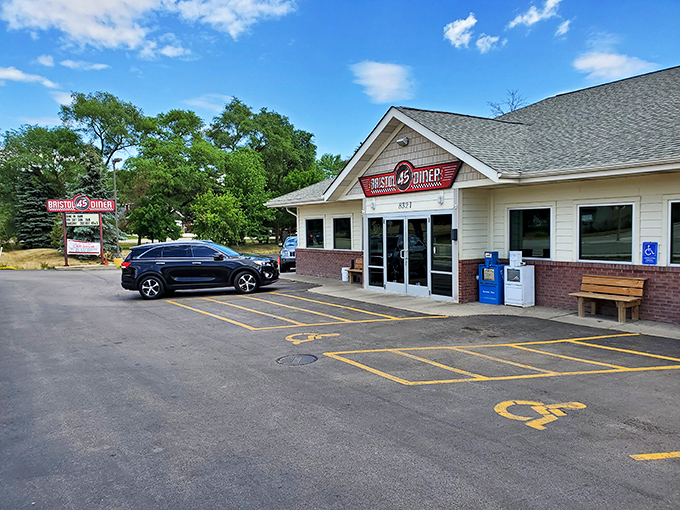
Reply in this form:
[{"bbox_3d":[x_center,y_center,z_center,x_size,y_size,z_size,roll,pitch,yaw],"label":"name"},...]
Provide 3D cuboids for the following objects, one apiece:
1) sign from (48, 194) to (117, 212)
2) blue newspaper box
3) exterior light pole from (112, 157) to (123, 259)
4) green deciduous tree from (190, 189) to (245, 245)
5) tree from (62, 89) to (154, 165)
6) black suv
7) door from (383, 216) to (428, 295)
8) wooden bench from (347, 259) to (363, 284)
[{"bbox_3d":[-15.107,-3.017,29.800,3.550,1.040,0.300,-3,4,-31],"label":"sign"},{"bbox_3d":[3.606,0.523,11.931,0.440,1.230,0.530,-3,4,-34],"label":"blue newspaper box"},{"bbox_3d":[-12.815,-2.723,29.400,0.550,5.900,0.300,1,4,37],"label":"exterior light pole"},{"bbox_3d":[-12.177,-3.535,51.167,5.300,6.120,5.300,-2,3,-13],"label":"green deciduous tree"},{"bbox_3d":[-25.498,-9.235,56.475,10.000,17.420,9.800,-3,3,-25],"label":"tree"},{"bbox_3d":[-4.150,0.360,15.800,4.760,1.690,1.910,-1,3,-2],"label":"black suv"},{"bbox_3d":[1.767,0.002,13.741,0.090,2.140,1.850,-3,4,-34],"label":"door"},{"bbox_3d":[0.775,0.570,16.336,0.660,0.770,1.220,-3,4,-34],"label":"wooden bench"}]

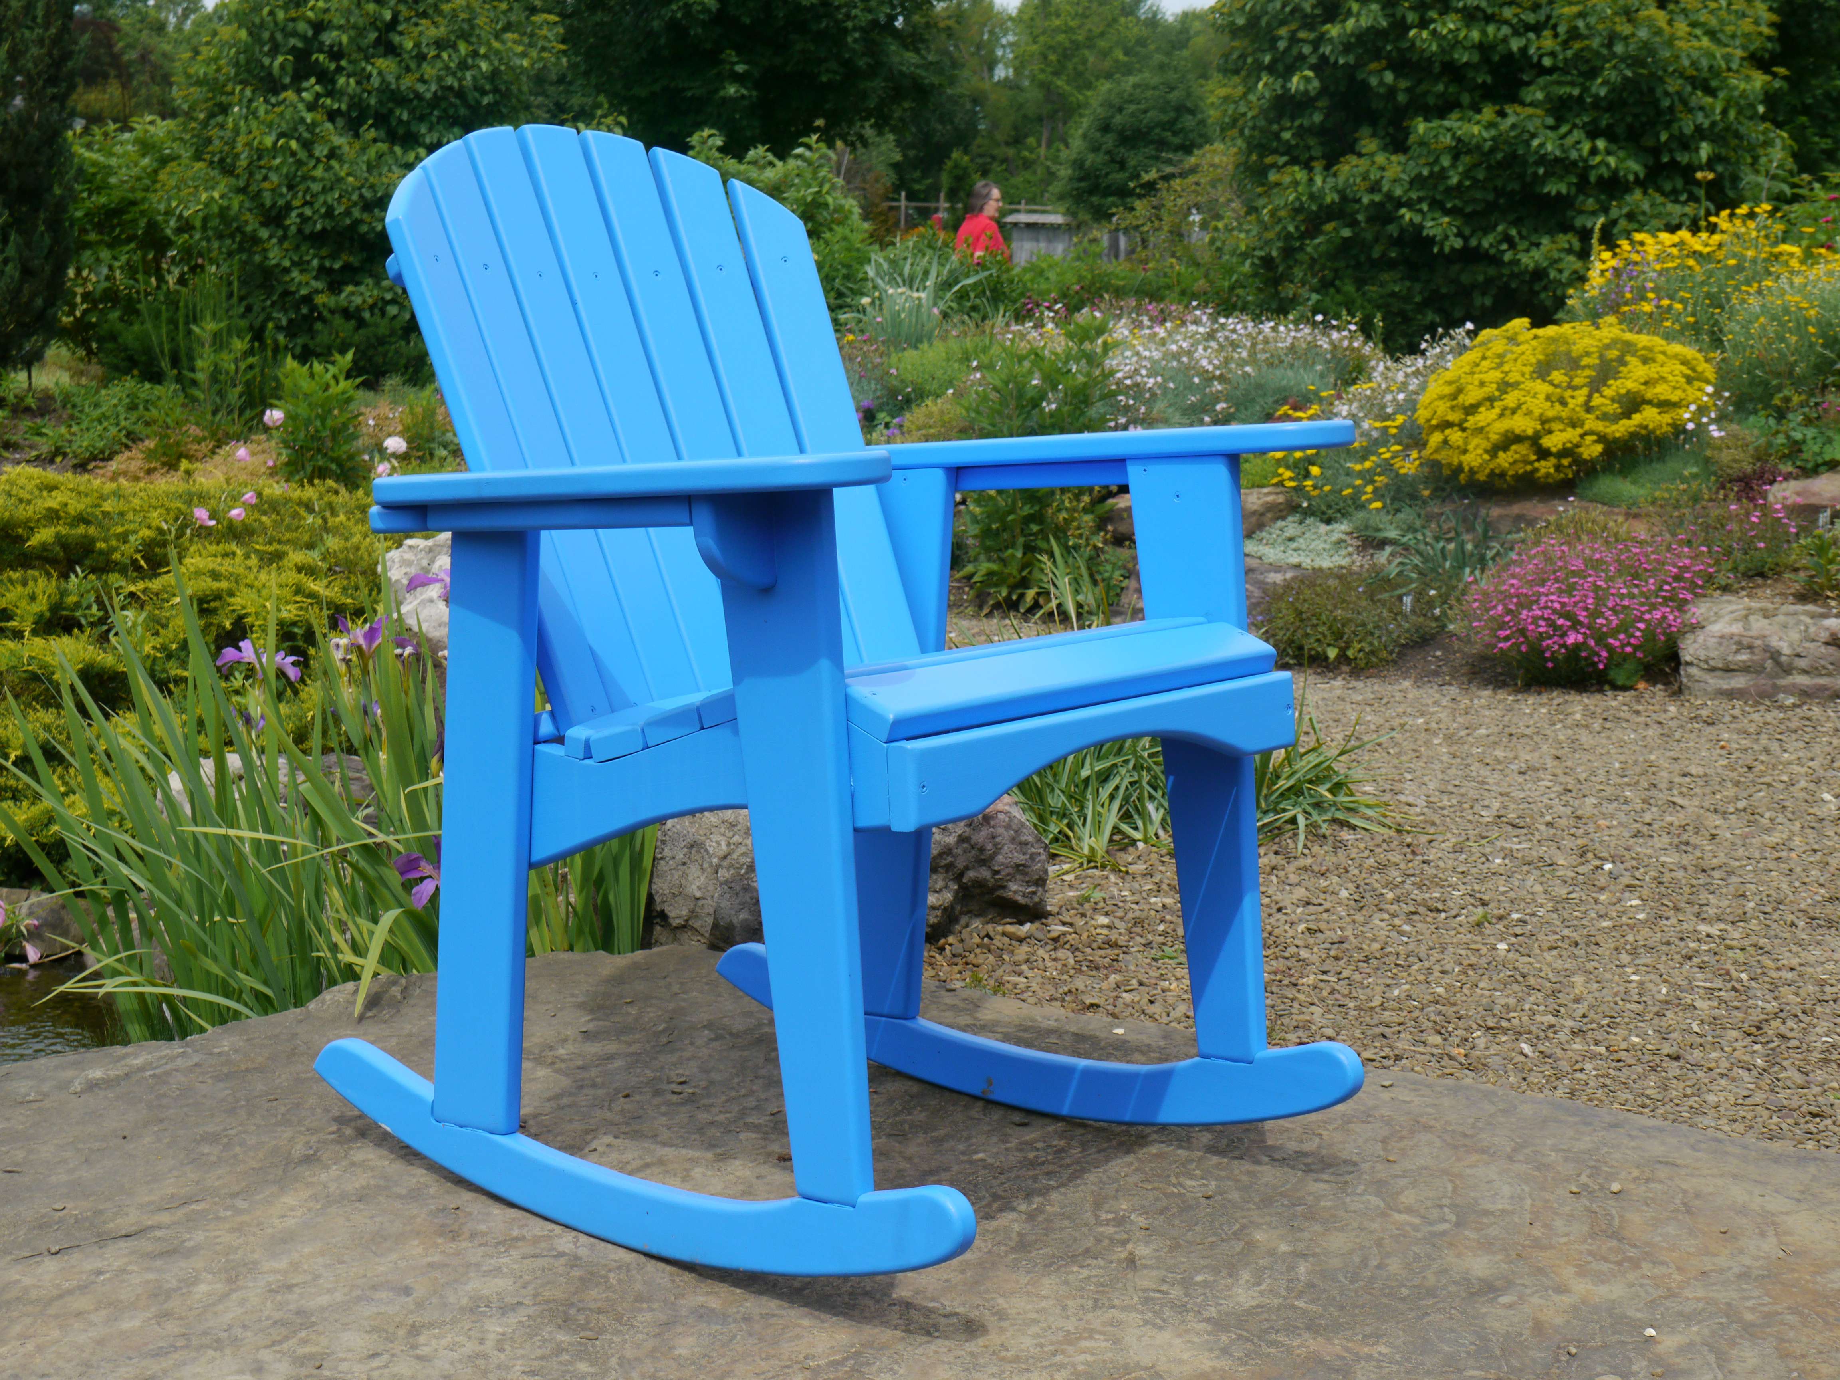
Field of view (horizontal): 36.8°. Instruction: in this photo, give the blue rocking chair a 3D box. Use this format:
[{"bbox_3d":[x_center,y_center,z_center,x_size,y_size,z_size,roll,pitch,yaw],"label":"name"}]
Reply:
[{"bbox_3d":[-0.090,-0.034,2.551,0.837,0.981,0.748,8,11,42],"label":"blue rocking chair"}]

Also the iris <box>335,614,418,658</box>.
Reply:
[{"bbox_3d":[-0.659,-0.065,3.350,0.097,0.055,0.090,0,9,0],"label":"iris"}]

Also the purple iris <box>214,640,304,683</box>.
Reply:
[{"bbox_3d":[-0.813,-0.036,3.400,0.104,0.053,0.095,0,9,0],"label":"purple iris"}]

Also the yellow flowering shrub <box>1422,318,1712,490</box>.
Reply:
[{"bbox_3d":[1.889,-0.840,8.100,0.870,0.490,0.800,0,9,0],"label":"yellow flowering shrub"}]

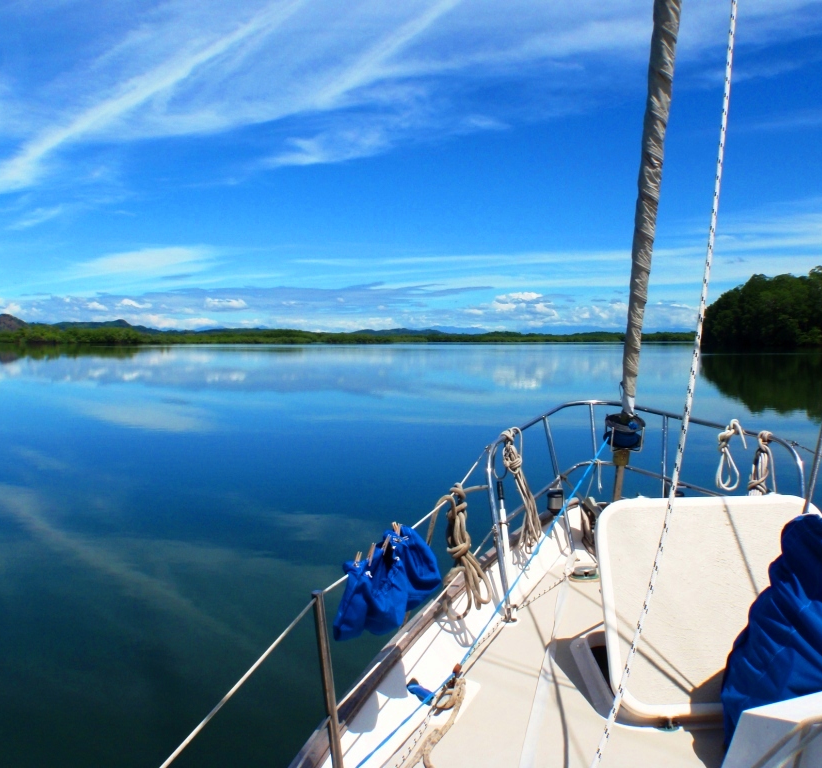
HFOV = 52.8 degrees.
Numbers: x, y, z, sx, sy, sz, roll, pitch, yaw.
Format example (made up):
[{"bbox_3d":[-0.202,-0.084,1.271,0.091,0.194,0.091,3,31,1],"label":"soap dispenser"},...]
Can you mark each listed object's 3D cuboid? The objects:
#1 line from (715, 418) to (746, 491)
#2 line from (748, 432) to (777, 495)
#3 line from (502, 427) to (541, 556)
[{"bbox_3d":[1.620,0.357,4.200,0.150,0.360,0.130,0,3,0],"label":"line"},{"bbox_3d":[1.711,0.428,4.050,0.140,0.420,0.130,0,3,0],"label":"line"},{"bbox_3d":[0.515,0.504,3.880,0.190,0.590,0.160,0,3,0],"label":"line"}]

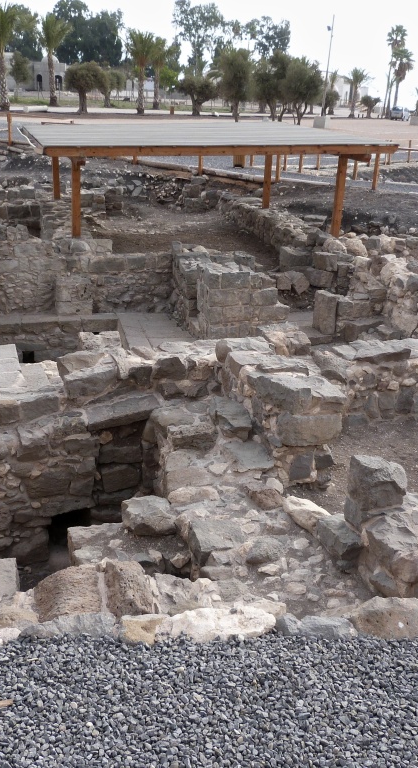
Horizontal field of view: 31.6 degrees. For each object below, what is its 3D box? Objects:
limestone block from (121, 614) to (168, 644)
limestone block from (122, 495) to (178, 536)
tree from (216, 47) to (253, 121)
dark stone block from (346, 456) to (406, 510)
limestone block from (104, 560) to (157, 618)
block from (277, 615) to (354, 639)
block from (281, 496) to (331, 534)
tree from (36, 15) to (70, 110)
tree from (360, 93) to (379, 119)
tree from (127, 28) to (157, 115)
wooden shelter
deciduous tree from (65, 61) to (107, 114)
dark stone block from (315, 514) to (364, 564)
[{"bbox_3d":[-0.239,0.902,2.740,0.160,0.105,0.120,2,21,0],"label":"limestone block"},{"bbox_3d":[-0.368,0.816,4.570,0.320,0.200,0.250,-2,21,-9],"label":"limestone block"},{"bbox_3d":[1.653,-19.035,47.000,2.400,4.700,2.400,2,21,0],"label":"tree"},{"bbox_3d":[0.820,0.499,3.600,0.250,0.210,0.210,10,22,19],"label":"dark stone block"},{"bbox_3d":[-0.391,1.031,3.710,0.260,0.250,0.220,1,21,0],"label":"limestone block"},{"bbox_3d":[0.369,0.843,2.560,0.270,0.100,0.130,1,20,0],"label":"block"},{"bbox_3d":[0.596,0.812,4.568,0.300,0.150,0.200,9,22,19],"label":"block"},{"bbox_3d":[-14.537,-30.004,68.573,2.900,8.000,2.900,1,21,0],"label":"tree"},{"bbox_3d":[22.971,-39.598,105.411,2.900,3.300,2.900,1,21,0],"label":"tree"},{"bbox_3d":[-5.036,-23.589,56.000,2.300,6.100,2.300,2,21,0],"label":"tree"},{"bbox_3d":[-0.477,-4.613,16.920,6.860,2.100,6.450,-5,22,-15],"label":"wooden shelter"},{"bbox_3d":[-8.283,-20.047,50.000,2.700,3.500,2.700,1,20,0],"label":"deciduous tree"},{"bbox_3d":[0.635,0.757,3.600,0.210,0.200,0.210,-8,22,-23],"label":"dark stone block"}]

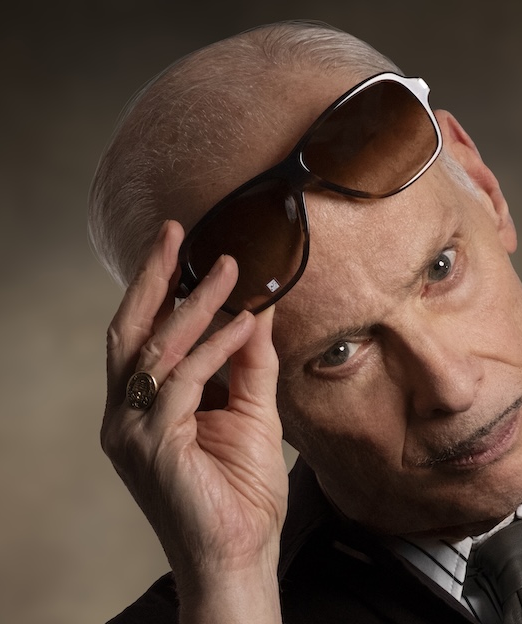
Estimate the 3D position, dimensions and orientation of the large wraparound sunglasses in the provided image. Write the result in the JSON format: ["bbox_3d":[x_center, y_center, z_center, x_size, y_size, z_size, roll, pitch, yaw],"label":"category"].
[{"bbox_3d":[0.021,-0.045,3.717,0.150,0.056,0.145,-40,-4,-5],"label":"large wraparound sunglasses"}]

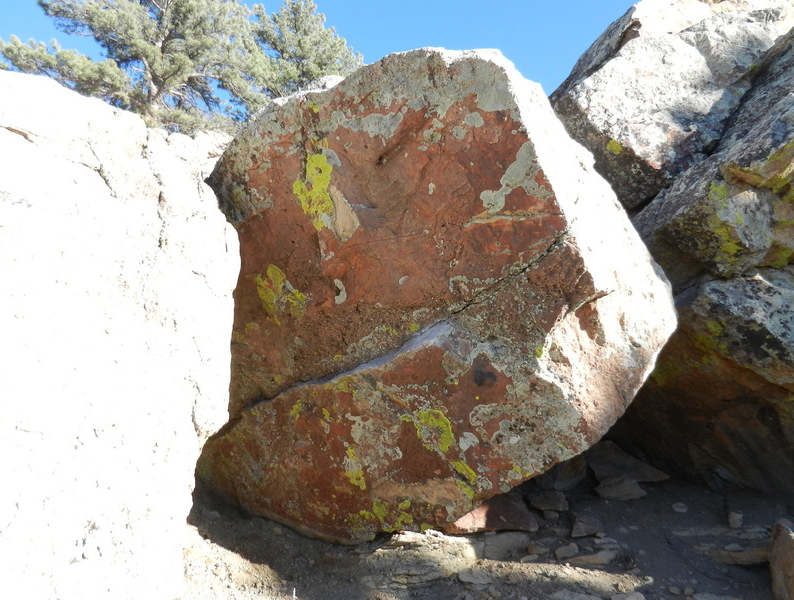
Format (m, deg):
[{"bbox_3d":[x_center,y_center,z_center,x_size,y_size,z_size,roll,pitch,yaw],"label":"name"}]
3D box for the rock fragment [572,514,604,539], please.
[{"bbox_3d":[1.160,1.366,3.500,0.202,0.110,0.150,0,-2,0],"label":"rock fragment"}]

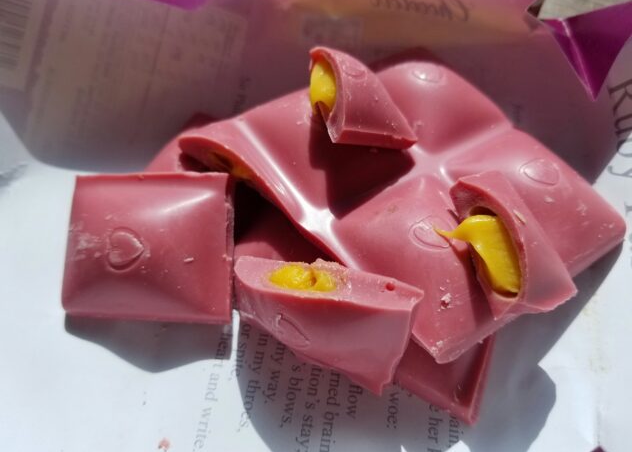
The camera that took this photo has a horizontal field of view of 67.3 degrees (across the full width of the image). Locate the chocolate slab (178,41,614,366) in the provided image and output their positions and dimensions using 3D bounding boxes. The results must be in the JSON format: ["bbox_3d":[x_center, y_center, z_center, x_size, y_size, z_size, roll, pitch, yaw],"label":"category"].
[{"bbox_3d":[0.017,-0.010,0.103,0.071,0.011,0.072,-28,60,-14],"label":"chocolate slab"}]

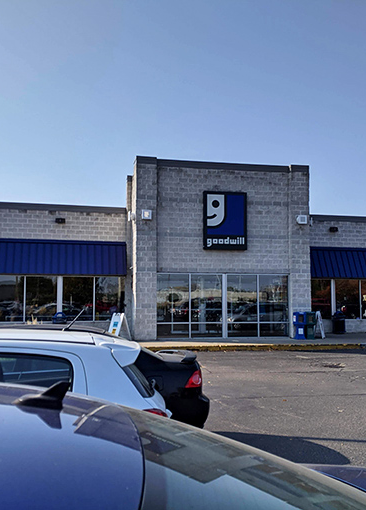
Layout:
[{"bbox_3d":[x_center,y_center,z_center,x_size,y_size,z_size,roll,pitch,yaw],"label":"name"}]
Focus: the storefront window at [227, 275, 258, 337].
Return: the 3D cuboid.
[{"bbox_3d":[2.432,2.056,21.627,1.331,2.606,0.100,1,-6,-12],"label":"storefront window"}]

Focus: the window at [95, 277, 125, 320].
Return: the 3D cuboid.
[{"bbox_3d":[-3.221,1.917,23.517,1.345,1.944,0.130,1,-5,-13],"label":"window"}]

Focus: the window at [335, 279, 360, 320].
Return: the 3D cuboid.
[{"bbox_3d":[8.074,2.191,25.929,1.345,1.950,0.100,1,-5,-13],"label":"window"}]

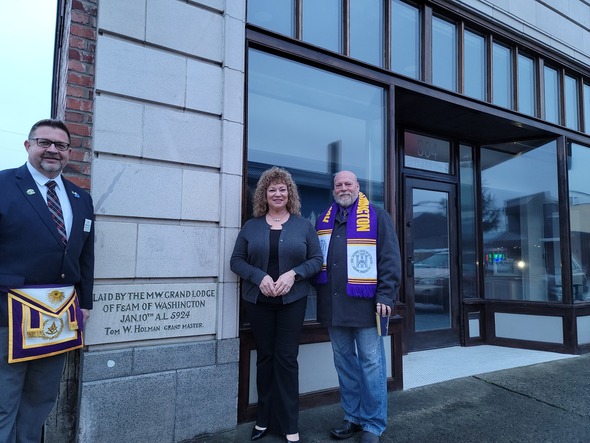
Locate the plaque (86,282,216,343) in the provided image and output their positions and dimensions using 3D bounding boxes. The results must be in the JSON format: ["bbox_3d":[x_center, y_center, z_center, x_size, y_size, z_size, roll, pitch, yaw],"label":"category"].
[{"bbox_3d":[-0.878,0.560,2.683,0.789,0.347,0.050,3,-5,-31],"label":"plaque"}]

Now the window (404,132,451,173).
[{"bbox_3d":[1.683,-0.864,5.449,0.848,0.433,0.040,3,-5,-31],"label":"window"}]

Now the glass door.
[{"bbox_3d":[1.723,0.532,5.355,0.969,2.085,0.050,3,-5,-31],"label":"glass door"}]

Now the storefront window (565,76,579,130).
[{"bbox_3d":[3.658,-1.565,5.673,0.339,0.705,0.050,3,-5,-31],"label":"storefront window"}]

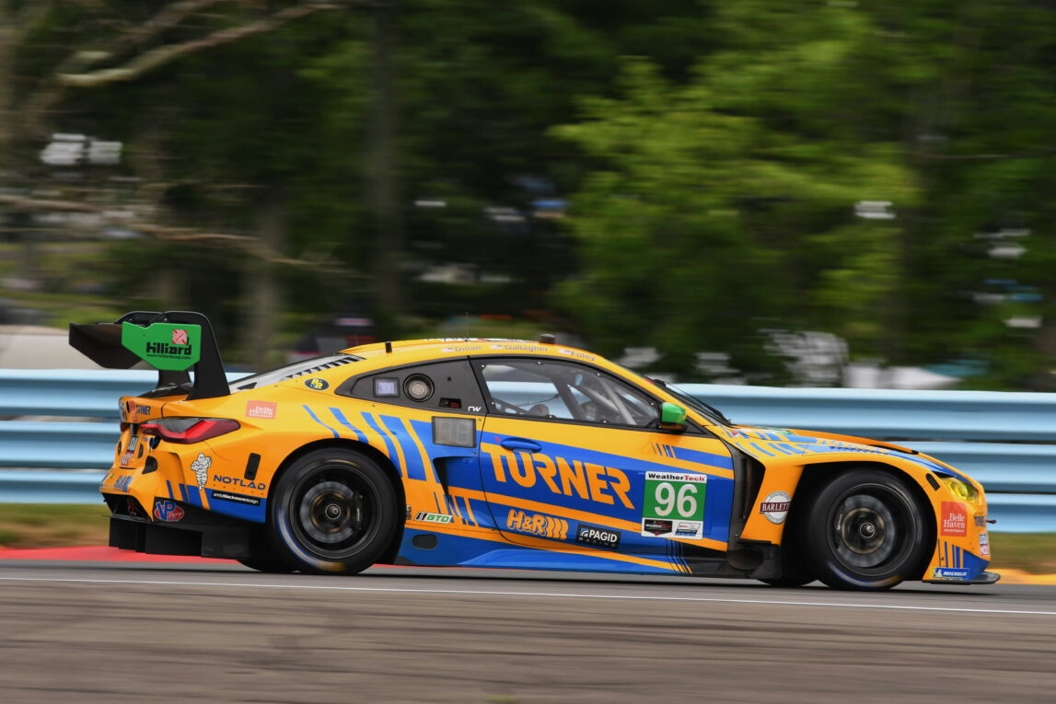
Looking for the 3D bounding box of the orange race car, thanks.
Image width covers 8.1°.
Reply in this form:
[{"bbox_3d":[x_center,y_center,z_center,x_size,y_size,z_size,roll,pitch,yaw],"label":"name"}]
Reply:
[{"bbox_3d":[0.110,0.555,40.735,5.020,1.380,2.050,2,-1,-12],"label":"orange race car"}]

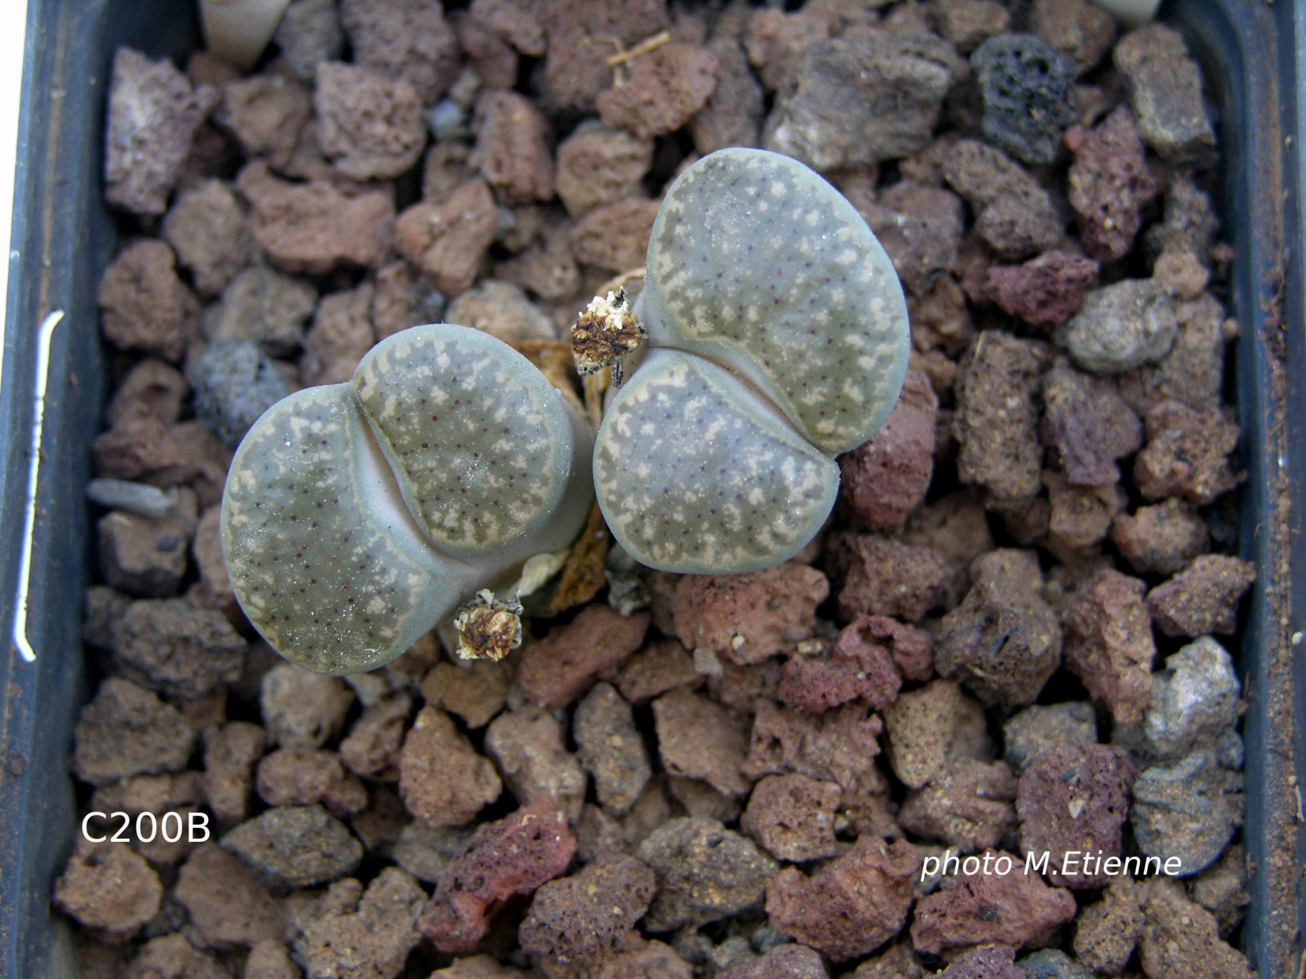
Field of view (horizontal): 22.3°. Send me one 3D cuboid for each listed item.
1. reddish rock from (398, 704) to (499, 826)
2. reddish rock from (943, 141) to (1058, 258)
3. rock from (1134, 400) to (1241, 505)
[{"bbox_3d":[-0.014,0.019,0.219,0.005,0.005,0.007,-38,76,-10],"label":"reddish rock"},{"bbox_3d":[0.023,-0.019,0.216,0.005,0.005,0.009,-28,79,-6],"label":"reddish rock"},{"bbox_3d":[0.032,-0.002,0.201,0.006,0.005,0.006,0,73,0],"label":"rock"}]

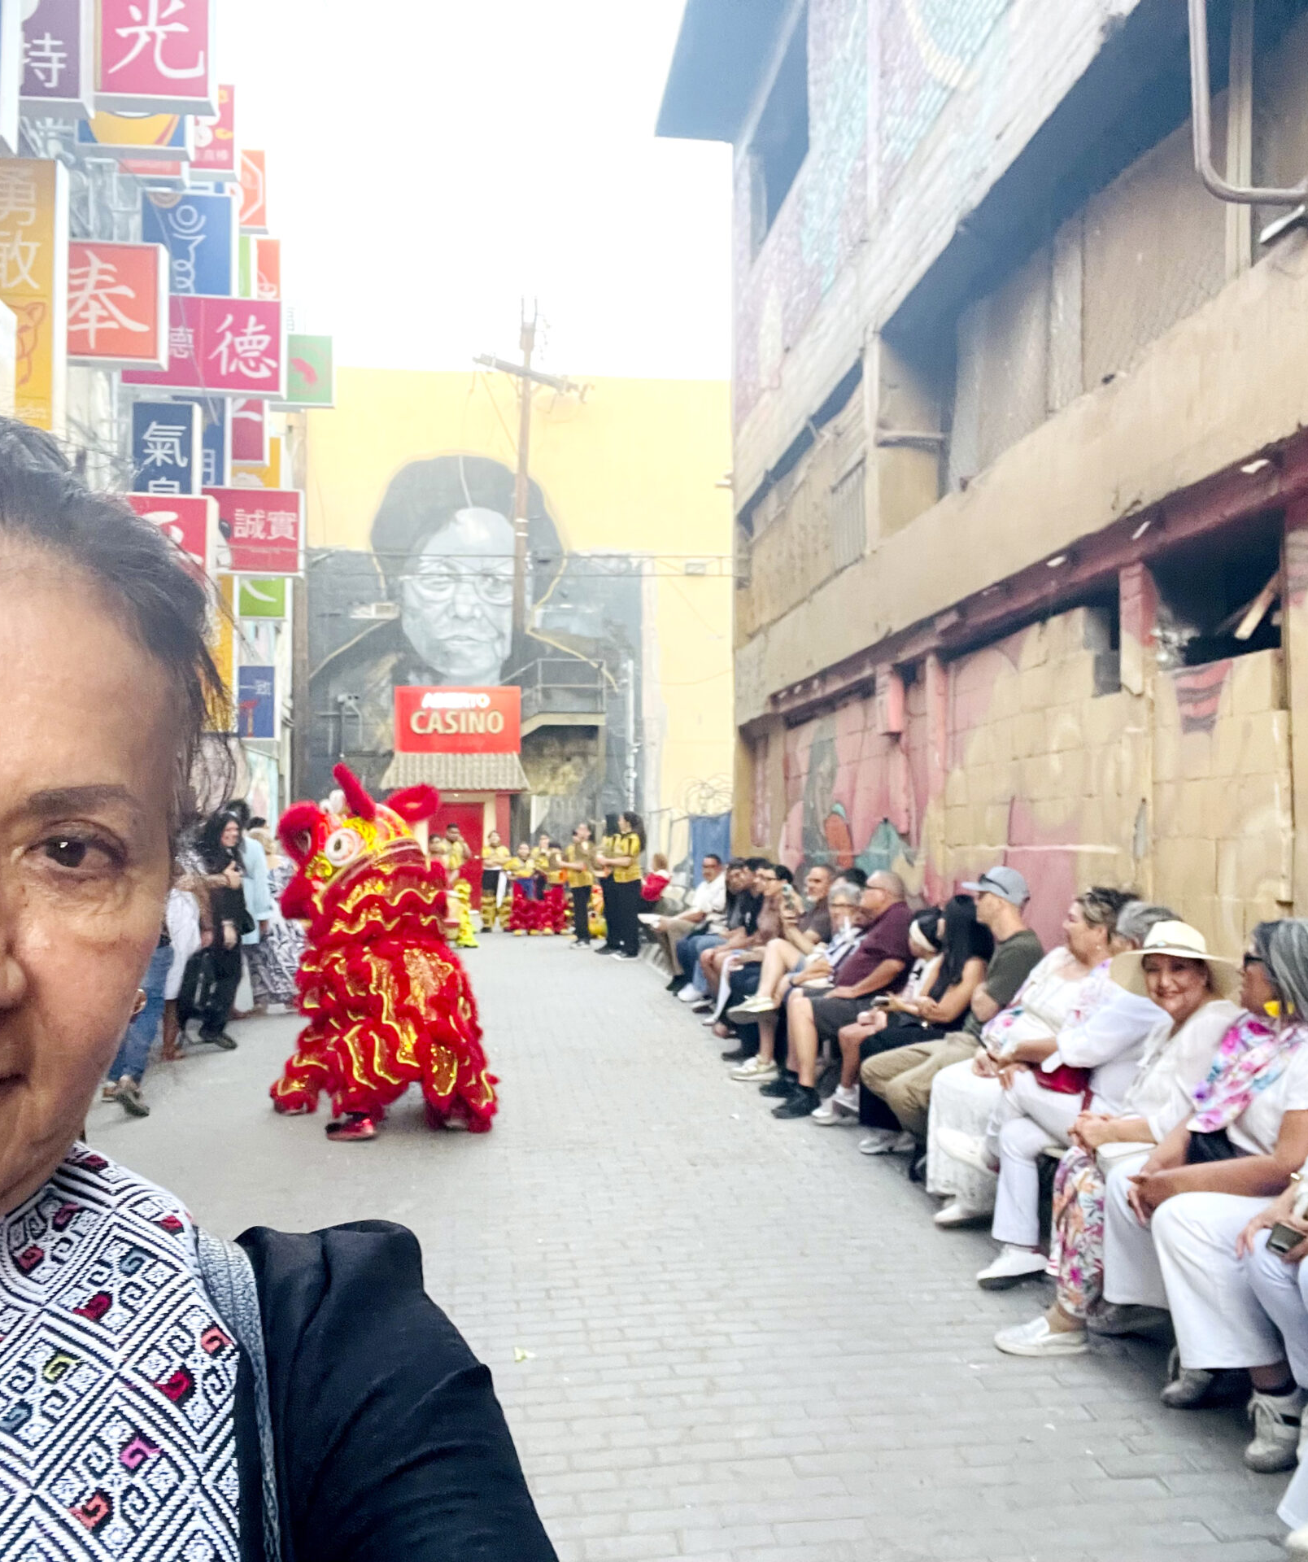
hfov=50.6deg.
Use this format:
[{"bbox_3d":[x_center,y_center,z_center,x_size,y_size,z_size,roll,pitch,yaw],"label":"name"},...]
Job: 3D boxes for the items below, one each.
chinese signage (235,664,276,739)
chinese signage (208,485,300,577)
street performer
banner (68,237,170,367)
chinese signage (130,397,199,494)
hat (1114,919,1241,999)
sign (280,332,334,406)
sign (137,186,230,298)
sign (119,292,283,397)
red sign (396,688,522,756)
[{"bbox_3d":[-4.369,-0.862,15.215,0.456,0.818,0.190,0,-2,-7],"label":"chinese signage"},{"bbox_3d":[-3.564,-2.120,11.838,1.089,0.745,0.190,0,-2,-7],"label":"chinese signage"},{"bbox_3d":[-1.371,0.833,7.156,1.120,1.840,0.820,-1,-2,8],"label":"street performer"},{"bbox_3d":[-3.433,-2.938,8.559,0.795,0.747,0.190,0,-2,-7],"label":"banner"},{"bbox_3d":[-3.576,-2.232,10.126,0.458,1.051,0.190,0,-2,-7],"label":"chinese signage"},{"bbox_3d":[1.557,0.535,4.120,0.380,0.140,0.380,-2,-21,36],"label":"hat"},{"bbox_3d":[-3.620,-4.114,13.931,0.818,0.752,0.190,0,-2,-7],"label":"sign"},{"bbox_3d":[-3.862,-4.360,11.489,0.752,1.007,0.190,0,-2,-7],"label":"sign"},{"bbox_3d":[-3.492,-3.359,10.738,1.221,0.740,0.190,0,-2,-7],"label":"sign"},{"bbox_3d":[-3.688,-1.133,26.122,2.340,1.235,0.220,0,-2,-7],"label":"red sign"}]

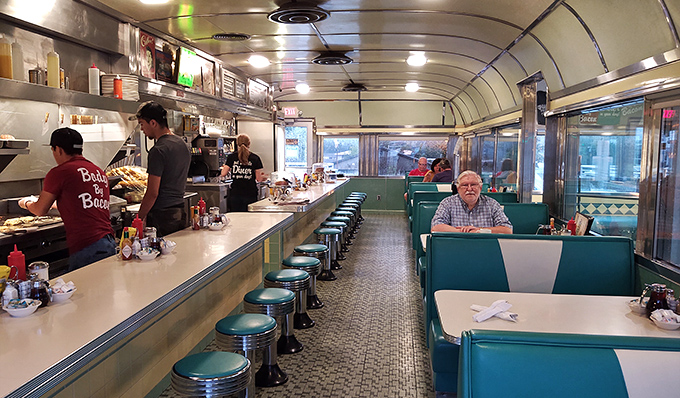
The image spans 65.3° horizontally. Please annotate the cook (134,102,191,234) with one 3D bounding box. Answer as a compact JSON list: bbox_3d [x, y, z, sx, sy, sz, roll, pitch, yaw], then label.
[{"bbox_3d":[-1.386,0.139,4.117,0.390,1.760,0.480,1,6,3],"label":"cook"}]

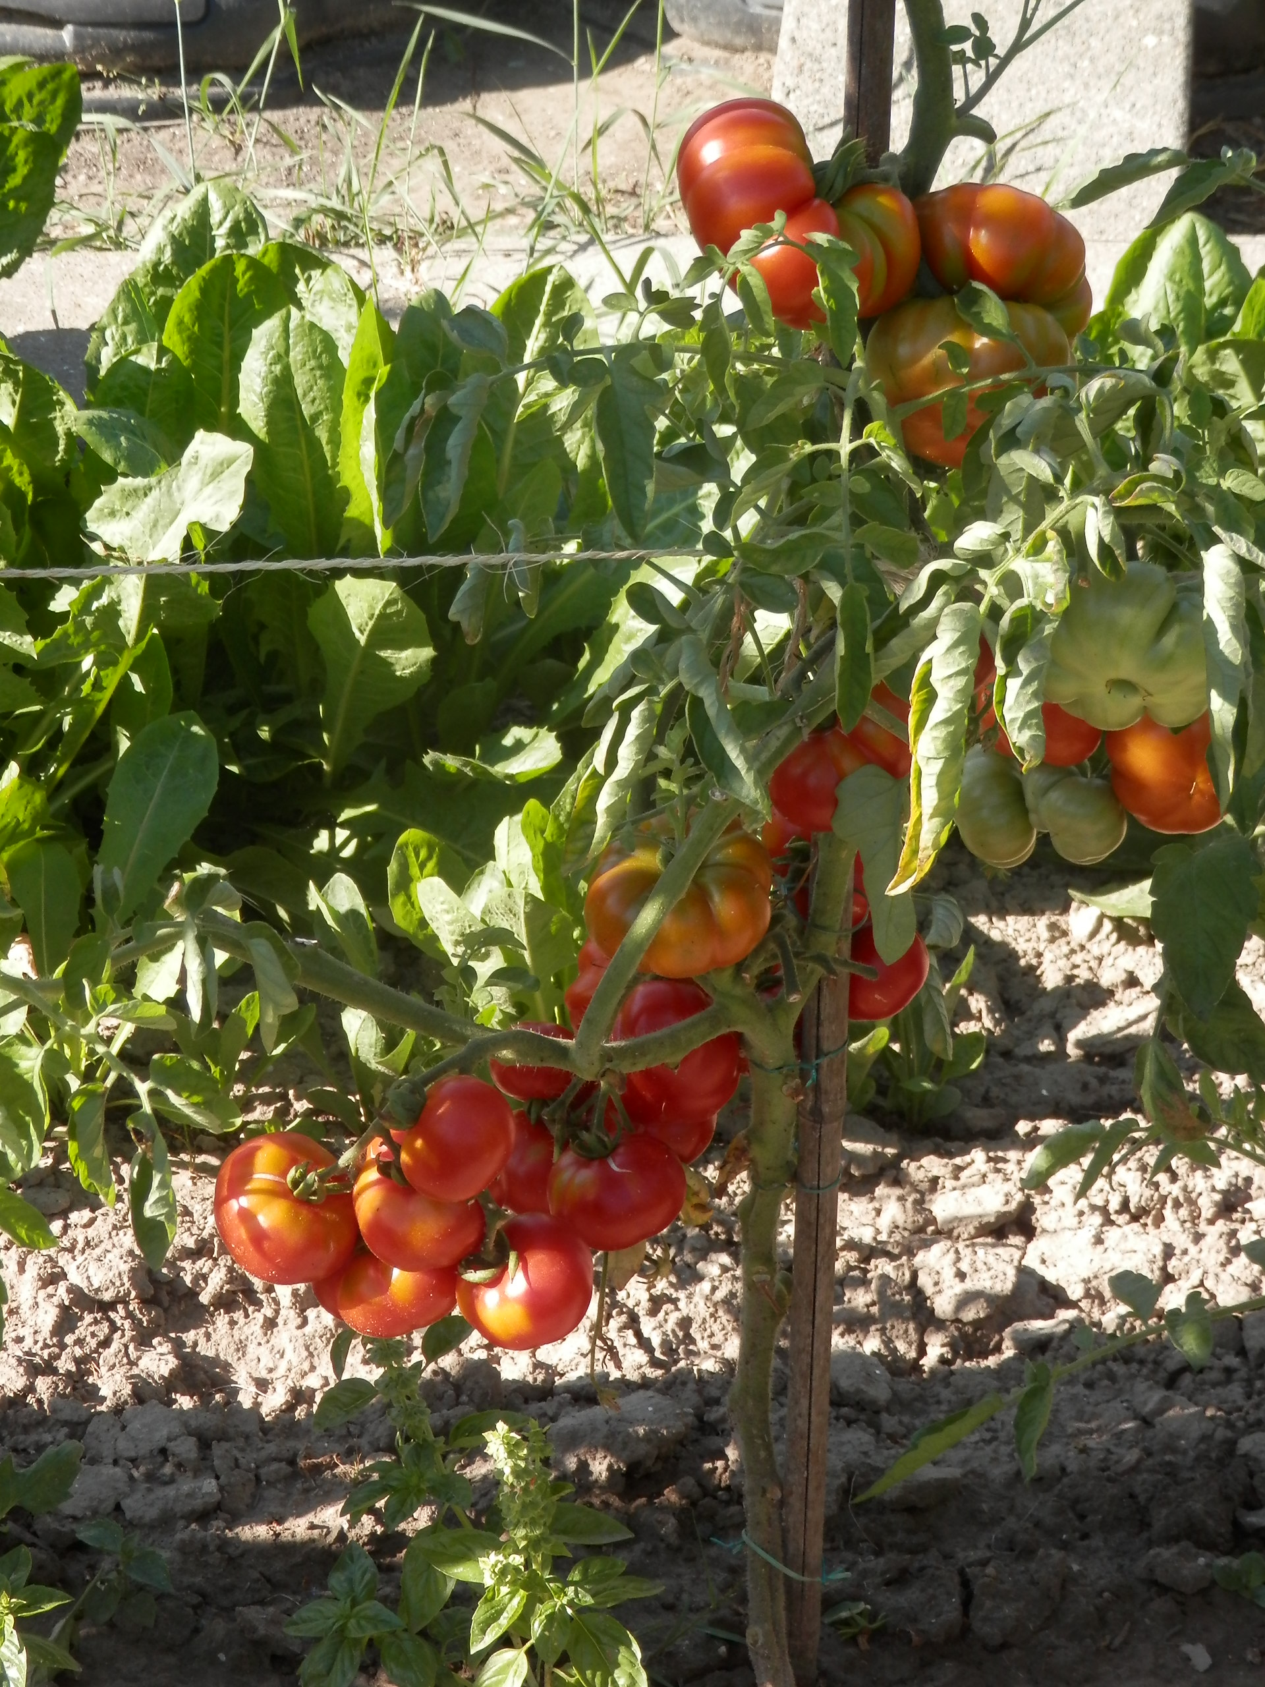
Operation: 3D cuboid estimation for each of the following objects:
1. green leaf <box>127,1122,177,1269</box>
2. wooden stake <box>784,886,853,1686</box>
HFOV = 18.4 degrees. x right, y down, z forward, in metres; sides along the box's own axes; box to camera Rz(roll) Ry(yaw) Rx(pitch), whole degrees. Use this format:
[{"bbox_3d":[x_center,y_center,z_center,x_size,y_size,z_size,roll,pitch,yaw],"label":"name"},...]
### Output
[{"bbox_3d":[-0.226,0.165,1.830,0.024,0.070,0.025,0,34,0],"label":"green leaf"},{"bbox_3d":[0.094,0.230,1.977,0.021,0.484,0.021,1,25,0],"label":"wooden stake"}]

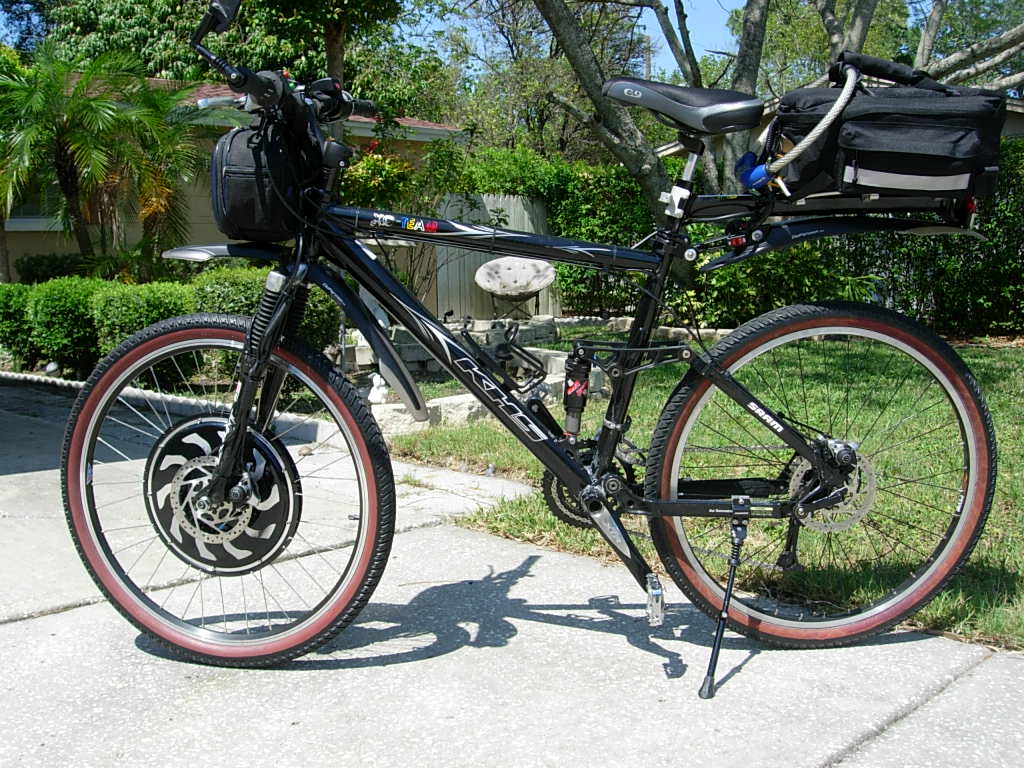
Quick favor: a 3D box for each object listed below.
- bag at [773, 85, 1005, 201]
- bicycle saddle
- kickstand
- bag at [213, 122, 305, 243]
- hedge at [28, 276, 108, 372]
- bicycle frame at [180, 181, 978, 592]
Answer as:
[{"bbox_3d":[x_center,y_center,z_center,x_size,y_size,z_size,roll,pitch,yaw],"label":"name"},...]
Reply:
[{"bbox_3d":[0.642,-0.421,1.967,0.350,0.185,0.250,1,12,-2],"label":"bag"},{"bbox_3d":[0.291,-0.478,1.942,0.268,0.080,0.150,4,12,-3],"label":"bicycle saddle"},{"bbox_3d":[0.373,0.370,1.971,0.035,0.355,0.045,13,-19,3],"label":"kickstand"},{"bbox_3d":[-0.415,-0.347,1.940,0.120,0.190,0.210,2,9,13],"label":"bag"},{"bbox_3d":[-3.369,-0.450,8.500,0.620,0.740,0.620,-3,6,-21],"label":"hedge"},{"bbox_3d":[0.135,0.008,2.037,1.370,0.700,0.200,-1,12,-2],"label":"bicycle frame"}]

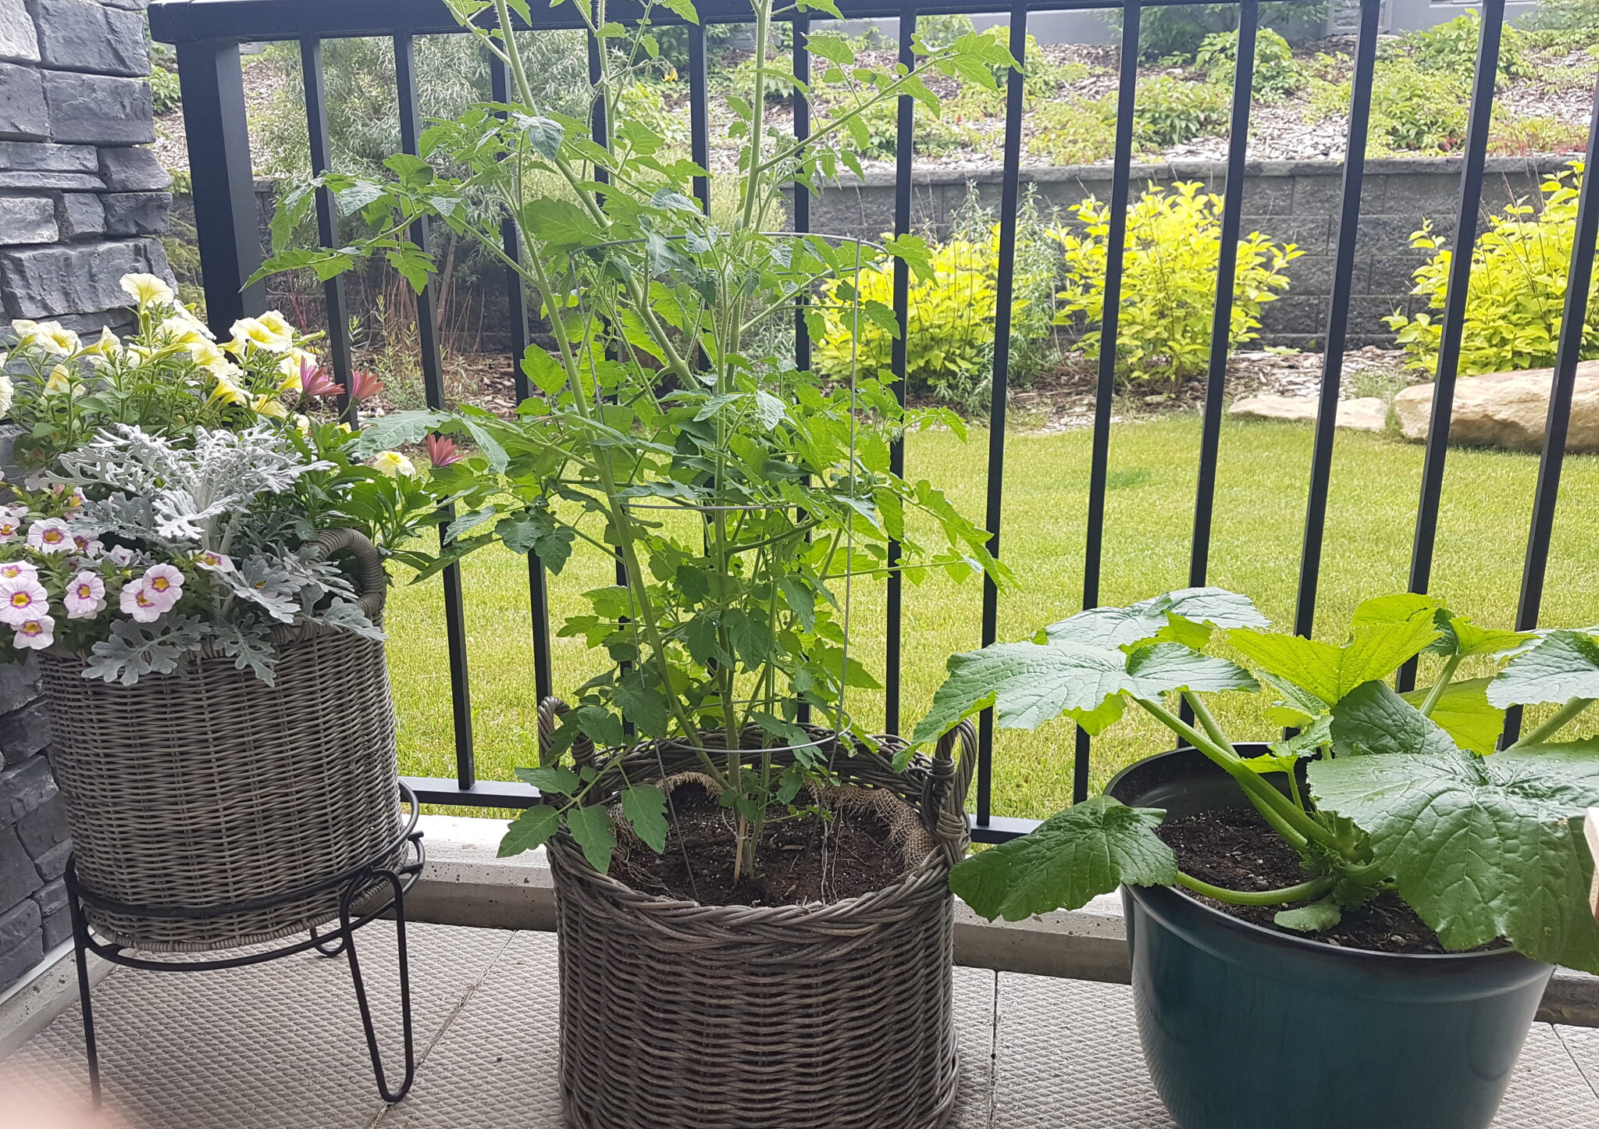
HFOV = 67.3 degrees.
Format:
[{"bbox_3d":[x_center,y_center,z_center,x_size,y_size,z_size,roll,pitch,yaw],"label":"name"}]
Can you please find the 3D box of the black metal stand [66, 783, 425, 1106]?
[{"bbox_3d":[-0.571,0.397,1.281,0.352,0.268,0.350,2,15,10],"label":"black metal stand"}]

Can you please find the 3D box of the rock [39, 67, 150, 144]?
[{"bbox_3d":[-0.841,-0.532,1.404,0.065,0.072,0.165,2,15,10],"label":"rock"}]

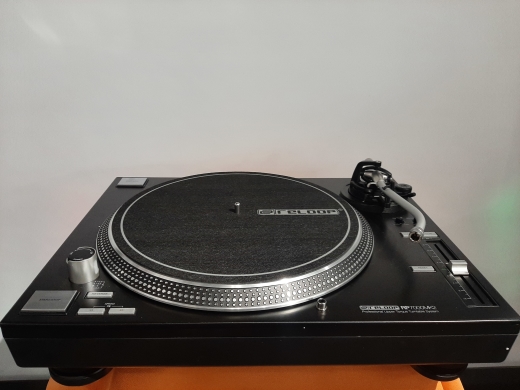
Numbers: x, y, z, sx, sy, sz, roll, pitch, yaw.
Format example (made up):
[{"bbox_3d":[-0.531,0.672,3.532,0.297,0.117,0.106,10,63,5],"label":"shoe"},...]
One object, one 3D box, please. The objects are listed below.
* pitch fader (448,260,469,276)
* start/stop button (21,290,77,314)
[{"bbox_3d":[0.209,0.076,0.409,0.016,0.011,0.012,0,24,-2],"label":"pitch fader"},{"bbox_3d":[-0.190,0.097,0.353,0.038,0.005,0.028,0,24,-2],"label":"start/stop button"}]

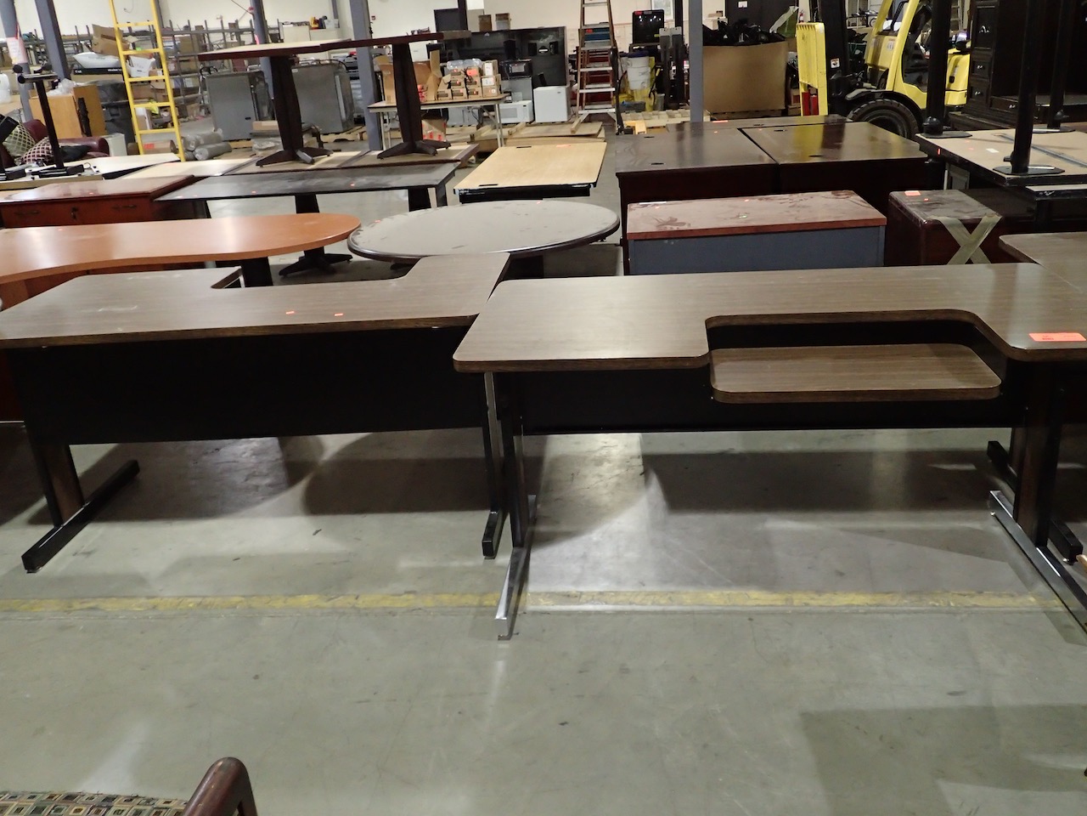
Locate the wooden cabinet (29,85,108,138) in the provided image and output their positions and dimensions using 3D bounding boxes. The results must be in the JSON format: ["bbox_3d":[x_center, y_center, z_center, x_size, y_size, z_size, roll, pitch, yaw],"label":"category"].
[{"bbox_3d":[-6.165,-3.579,12.385,0.620,1.070,0.550,-1,22,8],"label":"wooden cabinet"}]

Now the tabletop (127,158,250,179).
[{"bbox_3d":[-2.336,-1.277,6.499,0.740,0.740,0.800,-1,22,7],"label":"tabletop"}]

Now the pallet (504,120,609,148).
[{"bbox_3d":[0.221,-3.694,12.707,1.250,0.170,1.450,0,23,9],"label":"pallet"}]

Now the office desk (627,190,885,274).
[{"bbox_3d":[0.792,-0.401,3.700,0.895,0.745,0.536,-2,22,6],"label":"office desk"}]

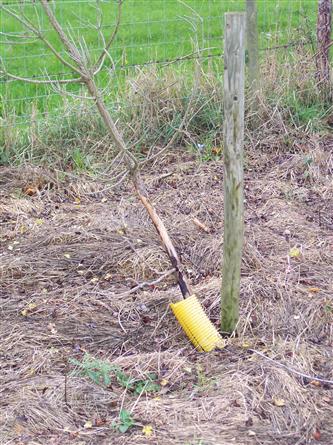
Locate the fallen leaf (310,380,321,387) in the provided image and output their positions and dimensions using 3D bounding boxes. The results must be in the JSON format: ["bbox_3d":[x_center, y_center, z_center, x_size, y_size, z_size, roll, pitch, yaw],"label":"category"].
[{"bbox_3d":[0.530,0.572,4.748,0.035,0.011,0.030,0,15,0],"label":"fallen leaf"}]

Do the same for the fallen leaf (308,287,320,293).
[{"bbox_3d":[0.645,0.292,5.826,0.051,0.013,0.042,0,15,0],"label":"fallen leaf"}]

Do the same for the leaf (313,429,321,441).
[{"bbox_3d":[0.483,0.683,4.302,0.025,0.021,0.045,0,15,0],"label":"leaf"}]

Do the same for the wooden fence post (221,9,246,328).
[{"bbox_3d":[0.255,-0.174,5.138,0.074,1.260,0.074,1,15,6],"label":"wooden fence post"}]

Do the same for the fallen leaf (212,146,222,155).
[{"bbox_3d":[0.333,-0.470,8.714,0.063,0.040,0.050,0,15,0],"label":"fallen leaf"}]

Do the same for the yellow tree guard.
[{"bbox_3d":[0.119,0.396,5.170,0.102,0.222,0.102,-29,2,15],"label":"yellow tree guard"}]

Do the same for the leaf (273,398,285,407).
[{"bbox_3d":[0.383,0.616,4.572,0.040,0.015,0.035,0,15,0],"label":"leaf"}]

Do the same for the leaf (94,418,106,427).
[{"bbox_3d":[-0.218,0.660,4.405,0.038,0.014,0.035,0,15,0],"label":"leaf"}]

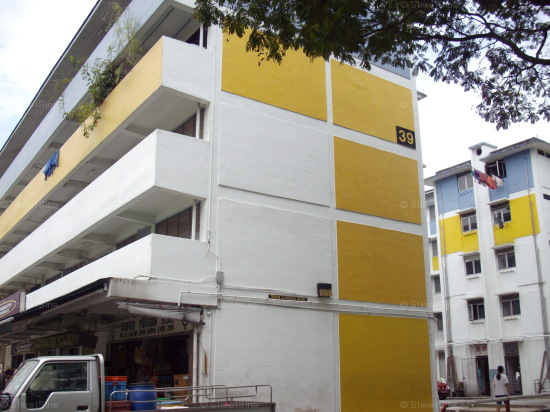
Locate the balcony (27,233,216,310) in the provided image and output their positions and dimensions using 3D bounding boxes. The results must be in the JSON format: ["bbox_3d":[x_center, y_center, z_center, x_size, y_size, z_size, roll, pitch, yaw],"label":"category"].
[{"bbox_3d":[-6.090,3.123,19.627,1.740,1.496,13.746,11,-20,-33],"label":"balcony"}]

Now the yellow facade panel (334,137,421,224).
[{"bbox_3d":[3.347,-0.753,18.836,3.691,2.323,0.080,11,-20,-33],"label":"yellow facade panel"}]

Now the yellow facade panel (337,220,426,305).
[{"bbox_3d":[3.353,1.829,18.080,3.691,2.307,0.080,11,-20,-33],"label":"yellow facade panel"}]

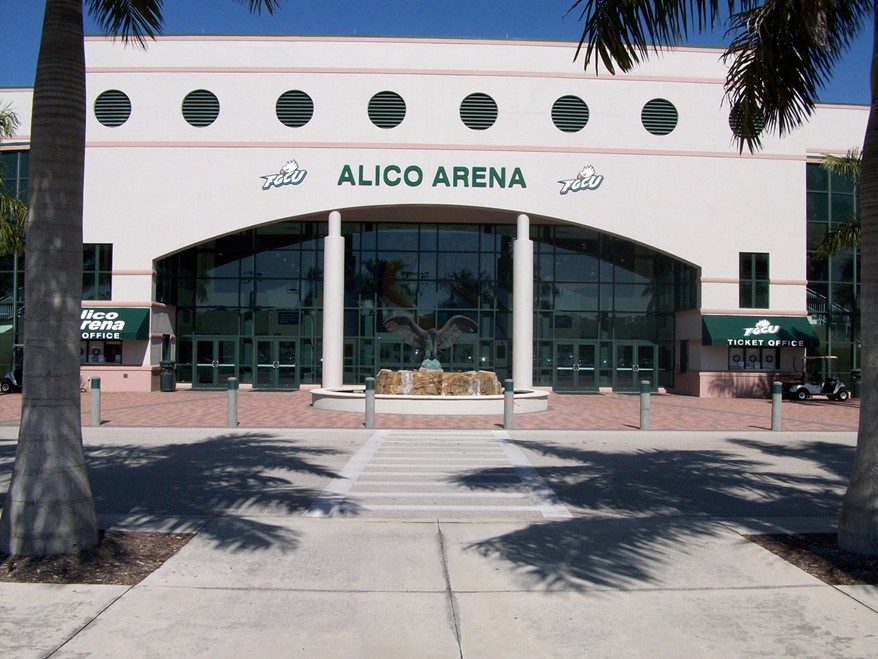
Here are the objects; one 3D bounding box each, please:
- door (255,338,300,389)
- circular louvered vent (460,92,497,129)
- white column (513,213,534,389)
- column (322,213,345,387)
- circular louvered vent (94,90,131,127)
[{"bbox_3d":[-7.050,1.507,37.422,1.980,2.230,0.150,1,-2,-2],"label":"door"},{"bbox_3d":[1.605,-8.737,34.604,1.510,1.510,0.150,1,-2,-2],"label":"circular louvered vent"},{"bbox_3d":[3.264,-1.007,33.400,0.782,7.050,0.782,1,-1,-2],"label":"white column"},{"bbox_3d":[-4.223,-1.115,34.592,0.800,7.300,0.800,1,-2,-2],"label":"column"},{"bbox_3d":[-12.940,-8.740,34.114,1.495,1.495,0.200,1,-1,-2],"label":"circular louvered vent"}]

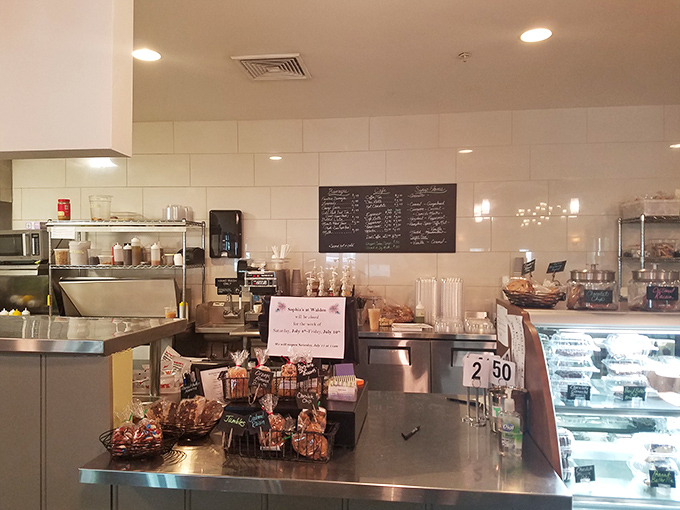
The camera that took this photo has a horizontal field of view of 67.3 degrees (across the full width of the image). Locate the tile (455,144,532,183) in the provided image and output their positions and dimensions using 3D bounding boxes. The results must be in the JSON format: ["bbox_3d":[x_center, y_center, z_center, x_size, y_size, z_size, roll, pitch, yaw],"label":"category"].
[{"bbox_3d":[1.333,-0.791,4.455,0.610,0.304,0.010,0,-1,7],"label":"tile"}]

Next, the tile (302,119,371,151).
[{"bbox_3d":[-0.035,-1.070,4.565,0.605,0.302,0.010,0,0,7],"label":"tile"}]

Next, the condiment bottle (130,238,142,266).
[{"bbox_3d":[-1.781,-0.033,4.470,0.080,0.250,0.080,0,0,7],"label":"condiment bottle"}]

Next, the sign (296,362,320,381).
[{"bbox_3d":[-0.114,0.410,1.790,0.076,0.058,0.005,-9,-3,9],"label":"sign"}]

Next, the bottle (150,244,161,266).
[{"bbox_3d":[-1.581,-0.004,4.380,0.077,0.200,0.077,0,1,7],"label":"bottle"}]

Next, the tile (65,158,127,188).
[{"bbox_3d":[-2.304,-0.783,4.840,0.606,0.303,0.010,0,1,7],"label":"tile"}]

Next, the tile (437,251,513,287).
[{"bbox_3d":[1.155,0.125,4.408,0.605,0.302,0.010,0,0,7],"label":"tile"}]

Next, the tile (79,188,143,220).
[{"bbox_3d":[-2.168,-0.486,4.861,0.610,0.304,0.010,0,-1,7],"label":"tile"}]

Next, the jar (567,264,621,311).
[{"bbox_3d":[0.934,0.120,1.890,0.170,0.166,0.170,0,-1,14],"label":"jar"}]

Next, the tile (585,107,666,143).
[{"bbox_3d":[2.379,-1.084,4.260,0.605,0.302,0.010,0,0,7],"label":"tile"}]

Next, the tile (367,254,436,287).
[{"bbox_3d":[0.561,0.129,4.537,0.609,0.305,0.010,0,0,7],"label":"tile"}]

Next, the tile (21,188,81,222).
[{"bbox_3d":[-2.756,-0.476,4.898,0.606,0.303,0.010,0,1,7],"label":"tile"}]

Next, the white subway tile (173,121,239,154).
[{"bbox_3d":[-1.245,-1.089,4.746,0.609,0.305,0.010,0,0,7],"label":"white subway tile"}]

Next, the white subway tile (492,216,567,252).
[{"bbox_3d":[1.637,-0.177,4.410,0.609,0.305,0.010,0,0,7],"label":"white subway tile"}]

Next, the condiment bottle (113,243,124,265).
[{"bbox_3d":[-1.885,-0.009,4.350,0.068,0.190,0.068,0,-1,-6],"label":"condiment bottle"}]

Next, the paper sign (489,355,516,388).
[{"bbox_3d":[0.557,0.399,1.750,0.092,0.105,0.005,0,0,37],"label":"paper sign"}]

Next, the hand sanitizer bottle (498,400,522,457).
[{"bbox_3d":[0.471,0.463,1.410,0.067,0.175,0.043,0,-1,19],"label":"hand sanitizer bottle"}]

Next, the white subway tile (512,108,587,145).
[{"bbox_3d":[1.789,-1.094,4.362,0.606,0.303,0.010,0,1,7],"label":"white subway tile"}]

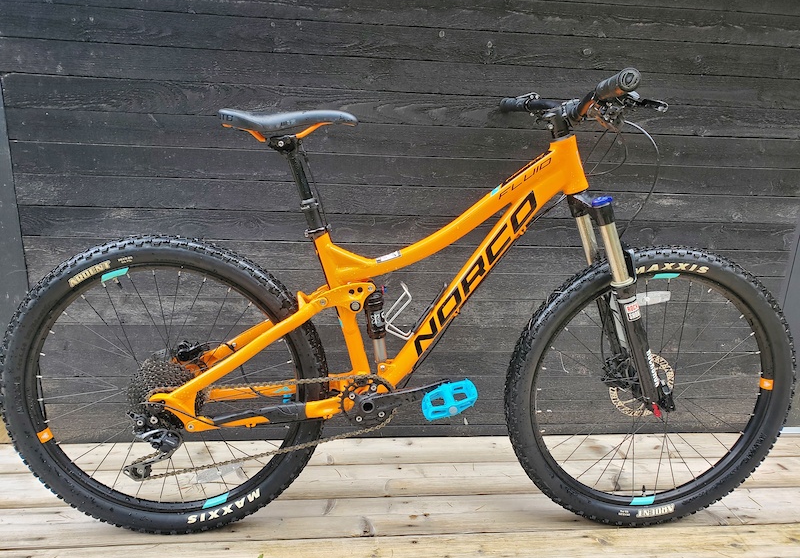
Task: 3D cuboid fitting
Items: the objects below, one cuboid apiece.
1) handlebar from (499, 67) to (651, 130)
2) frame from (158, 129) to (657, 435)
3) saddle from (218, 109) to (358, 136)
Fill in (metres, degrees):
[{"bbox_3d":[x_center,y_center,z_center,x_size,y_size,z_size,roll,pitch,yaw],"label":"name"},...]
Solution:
[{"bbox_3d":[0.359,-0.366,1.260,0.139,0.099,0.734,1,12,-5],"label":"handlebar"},{"bbox_3d":[0.046,0.000,1.312,1.141,0.650,0.169,1,12,-5],"label":"frame"},{"bbox_3d":[-0.223,-0.316,1.221,0.278,0.059,0.139,1,12,-5],"label":"saddle"}]

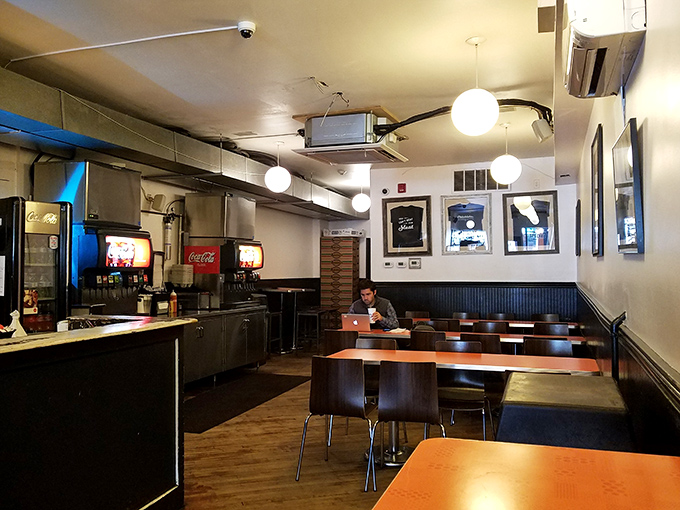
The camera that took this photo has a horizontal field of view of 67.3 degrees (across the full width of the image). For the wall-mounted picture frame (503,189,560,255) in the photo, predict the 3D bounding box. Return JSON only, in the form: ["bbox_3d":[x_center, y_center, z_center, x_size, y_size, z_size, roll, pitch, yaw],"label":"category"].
[{"bbox_3d":[2.583,-0.434,6.945,0.700,0.845,0.040,-1,-2,24],"label":"wall-mounted picture frame"}]

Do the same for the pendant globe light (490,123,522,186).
[{"bbox_3d":[1.785,-1.068,5.459,0.315,0.640,0.315,-1,-2,23],"label":"pendant globe light"}]

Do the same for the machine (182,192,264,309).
[{"bbox_3d":[-1.708,-0.037,7.667,0.880,1.660,0.770,-1,-2,24],"label":"machine"}]

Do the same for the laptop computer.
[{"bbox_3d":[0.191,0.738,5.591,0.315,0.195,0.280,-1,-2,17],"label":"laptop computer"}]

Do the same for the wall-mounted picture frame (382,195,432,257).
[{"bbox_3d":[1.068,-0.444,8.128,0.800,0.935,0.040,-1,-3,23],"label":"wall-mounted picture frame"}]

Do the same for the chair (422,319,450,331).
[{"bbox_3d":[0.965,1.147,5.484,0.510,0.820,0.500,-1,-2,23],"label":"chair"}]

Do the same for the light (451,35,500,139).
[{"bbox_3d":[1.003,-1.228,3.784,0.355,0.710,0.355,-1,-3,23],"label":"light"}]

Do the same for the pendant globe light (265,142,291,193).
[{"bbox_3d":[-0.725,-1.045,6.098,0.320,0.590,0.320,0,-2,0],"label":"pendant globe light"}]

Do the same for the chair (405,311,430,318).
[{"bbox_3d":[1.074,1.270,7.343,0.480,0.835,0.520,-1,-3,23],"label":"chair"}]

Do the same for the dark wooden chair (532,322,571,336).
[{"bbox_3d":[2.085,1.122,5.018,0.510,0.820,0.500,-1,-2,23],"label":"dark wooden chair"}]

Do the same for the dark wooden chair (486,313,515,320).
[{"bbox_3d":[2.008,1.163,6.391,0.510,0.820,0.500,-1,-2,23],"label":"dark wooden chair"}]

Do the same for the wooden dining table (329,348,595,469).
[{"bbox_3d":[0.878,1.162,3.784,1.870,0.765,0.550,-1,-3,23],"label":"wooden dining table"}]

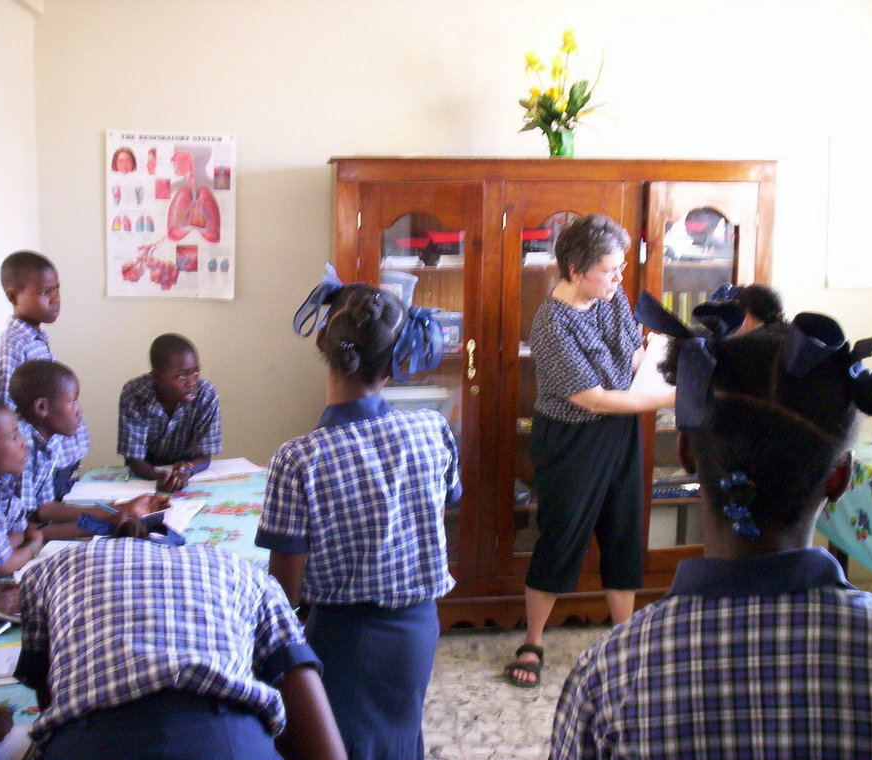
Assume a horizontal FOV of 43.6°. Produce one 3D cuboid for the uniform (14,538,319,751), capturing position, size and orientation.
[{"bbox_3d":[-0.443,0.477,1.779,0.460,0.270,0.420,-1,38,-13],"label":"uniform"}]

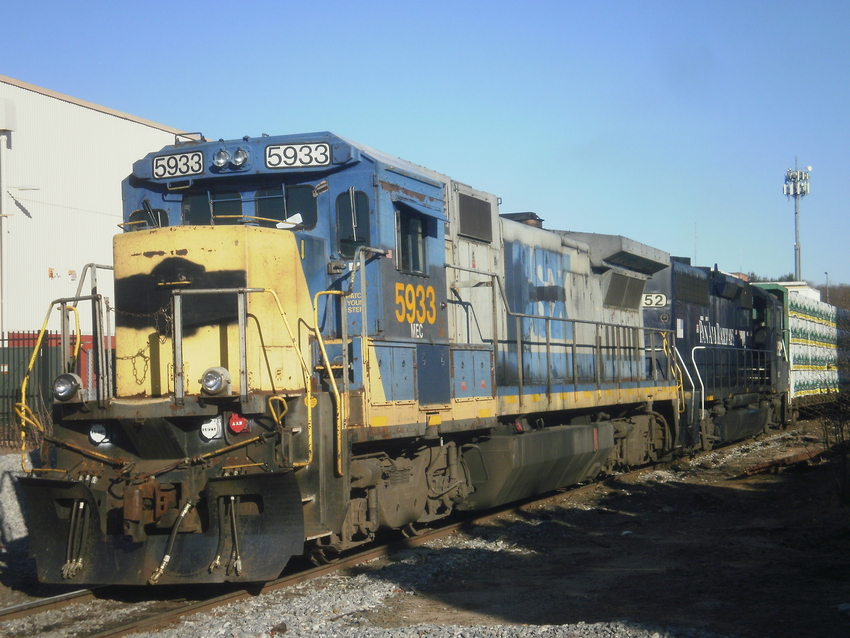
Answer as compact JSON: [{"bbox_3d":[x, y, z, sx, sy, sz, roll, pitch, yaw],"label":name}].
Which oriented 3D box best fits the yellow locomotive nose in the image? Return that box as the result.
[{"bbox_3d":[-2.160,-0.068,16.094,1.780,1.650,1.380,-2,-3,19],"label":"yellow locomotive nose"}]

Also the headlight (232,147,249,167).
[{"bbox_3d":[-1.938,-1.700,16.597,0.185,0.185,0.110,-2,-3,19],"label":"headlight"}]

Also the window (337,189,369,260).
[{"bbox_3d":[-0.751,-0.979,16.556,0.410,0.740,0.070,-2,-3,19],"label":"window"}]

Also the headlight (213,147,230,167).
[{"bbox_3d":[-2.141,-1.691,16.669,0.185,0.185,0.110,-2,-3,19],"label":"headlight"}]

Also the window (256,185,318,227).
[{"bbox_3d":[-1.478,-1.163,16.820,0.720,0.485,0.070,-2,-3,19],"label":"window"}]

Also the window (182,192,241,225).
[{"bbox_3d":[-2.316,-1.137,17.117,0.720,0.470,0.070,-2,-3,19],"label":"window"}]

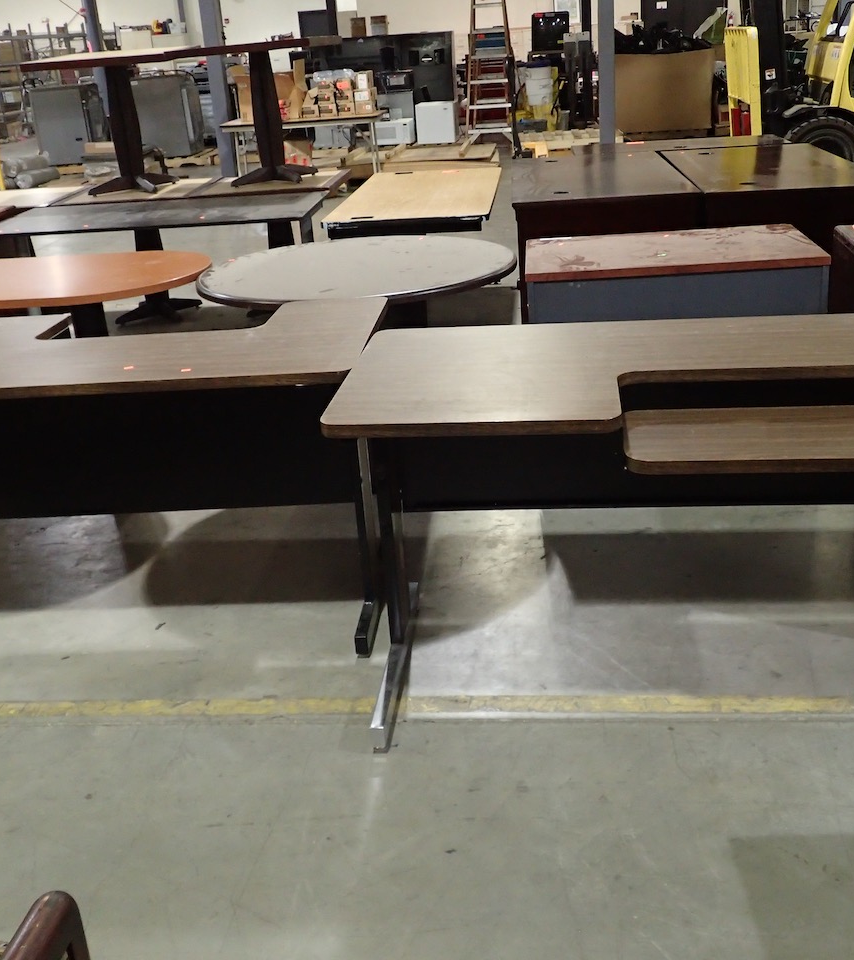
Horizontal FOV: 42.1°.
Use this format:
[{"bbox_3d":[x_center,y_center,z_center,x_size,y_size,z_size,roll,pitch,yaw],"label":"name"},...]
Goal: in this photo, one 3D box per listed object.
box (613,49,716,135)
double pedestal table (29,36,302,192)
[{"bbox_3d":[2.917,-4.847,13.773,1.080,0.890,1.100,-3,22,3],"label":"box"},{"bbox_3d":[-1.262,-1.982,6.091,1.500,0.730,0.850,-2,22,5],"label":"double pedestal table"}]

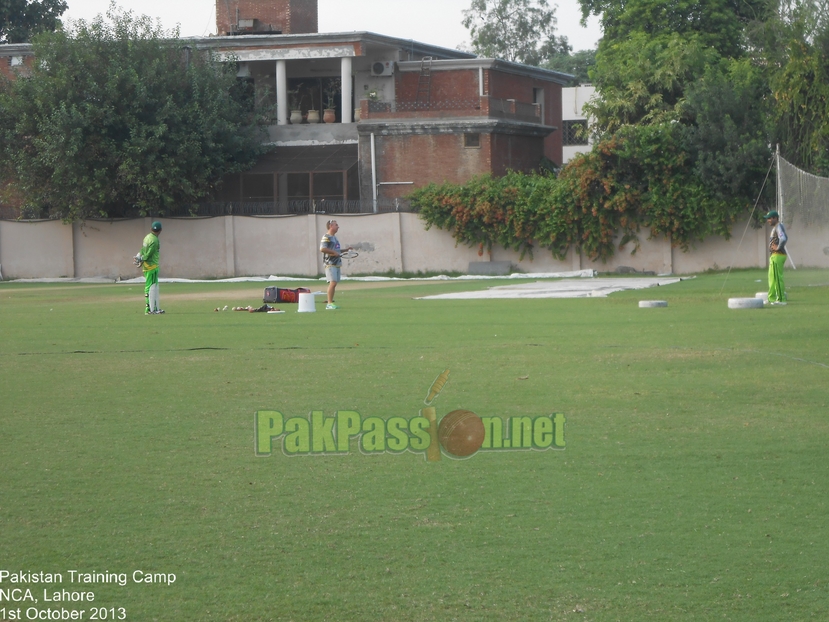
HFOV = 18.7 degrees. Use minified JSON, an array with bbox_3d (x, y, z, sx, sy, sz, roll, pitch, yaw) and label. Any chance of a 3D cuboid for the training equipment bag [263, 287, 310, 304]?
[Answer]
[{"bbox_3d":[-2.657,-0.347,53.078,0.970,0.325,0.420,-3,3,-43],"label":"training equipment bag"}]

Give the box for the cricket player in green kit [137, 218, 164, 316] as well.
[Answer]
[{"bbox_3d":[-5.023,-0.821,47.800,0.550,1.765,0.500,-2,2,-18],"label":"cricket player in green kit"}]

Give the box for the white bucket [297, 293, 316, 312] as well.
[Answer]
[{"bbox_3d":[-2.016,-0.154,47.200,0.335,0.350,0.335,-1,2,0],"label":"white bucket"}]

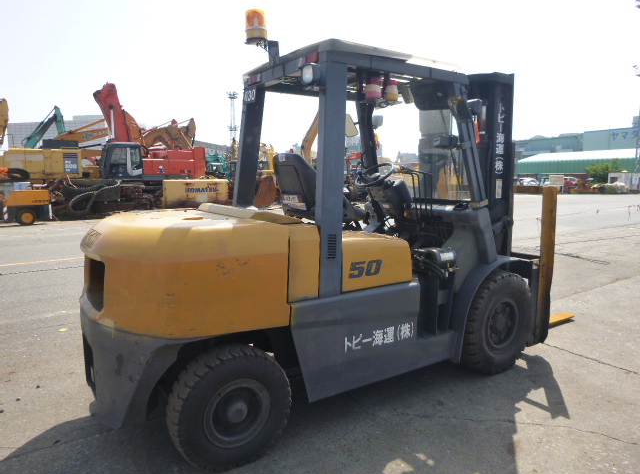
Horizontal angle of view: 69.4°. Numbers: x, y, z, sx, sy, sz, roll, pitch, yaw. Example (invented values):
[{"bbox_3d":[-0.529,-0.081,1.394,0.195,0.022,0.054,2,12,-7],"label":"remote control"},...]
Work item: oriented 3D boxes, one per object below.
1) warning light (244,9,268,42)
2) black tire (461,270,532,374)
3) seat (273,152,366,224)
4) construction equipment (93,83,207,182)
[{"bbox_3d":[-0.445,-1.454,3.190,0.145,0.195,0.145,0,7,0],"label":"warning light"},{"bbox_3d":[1.401,0.688,3.792,0.815,0.815,0.275,-5,8,-34],"label":"black tire"},{"bbox_3d":[-0.017,-0.357,3.411,0.580,0.500,0.490,-5,8,-34],"label":"seat"},{"bbox_3d":[-9.267,-5.169,25.145,5.800,6.000,3.100,-2,7,-17],"label":"construction equipment"}]

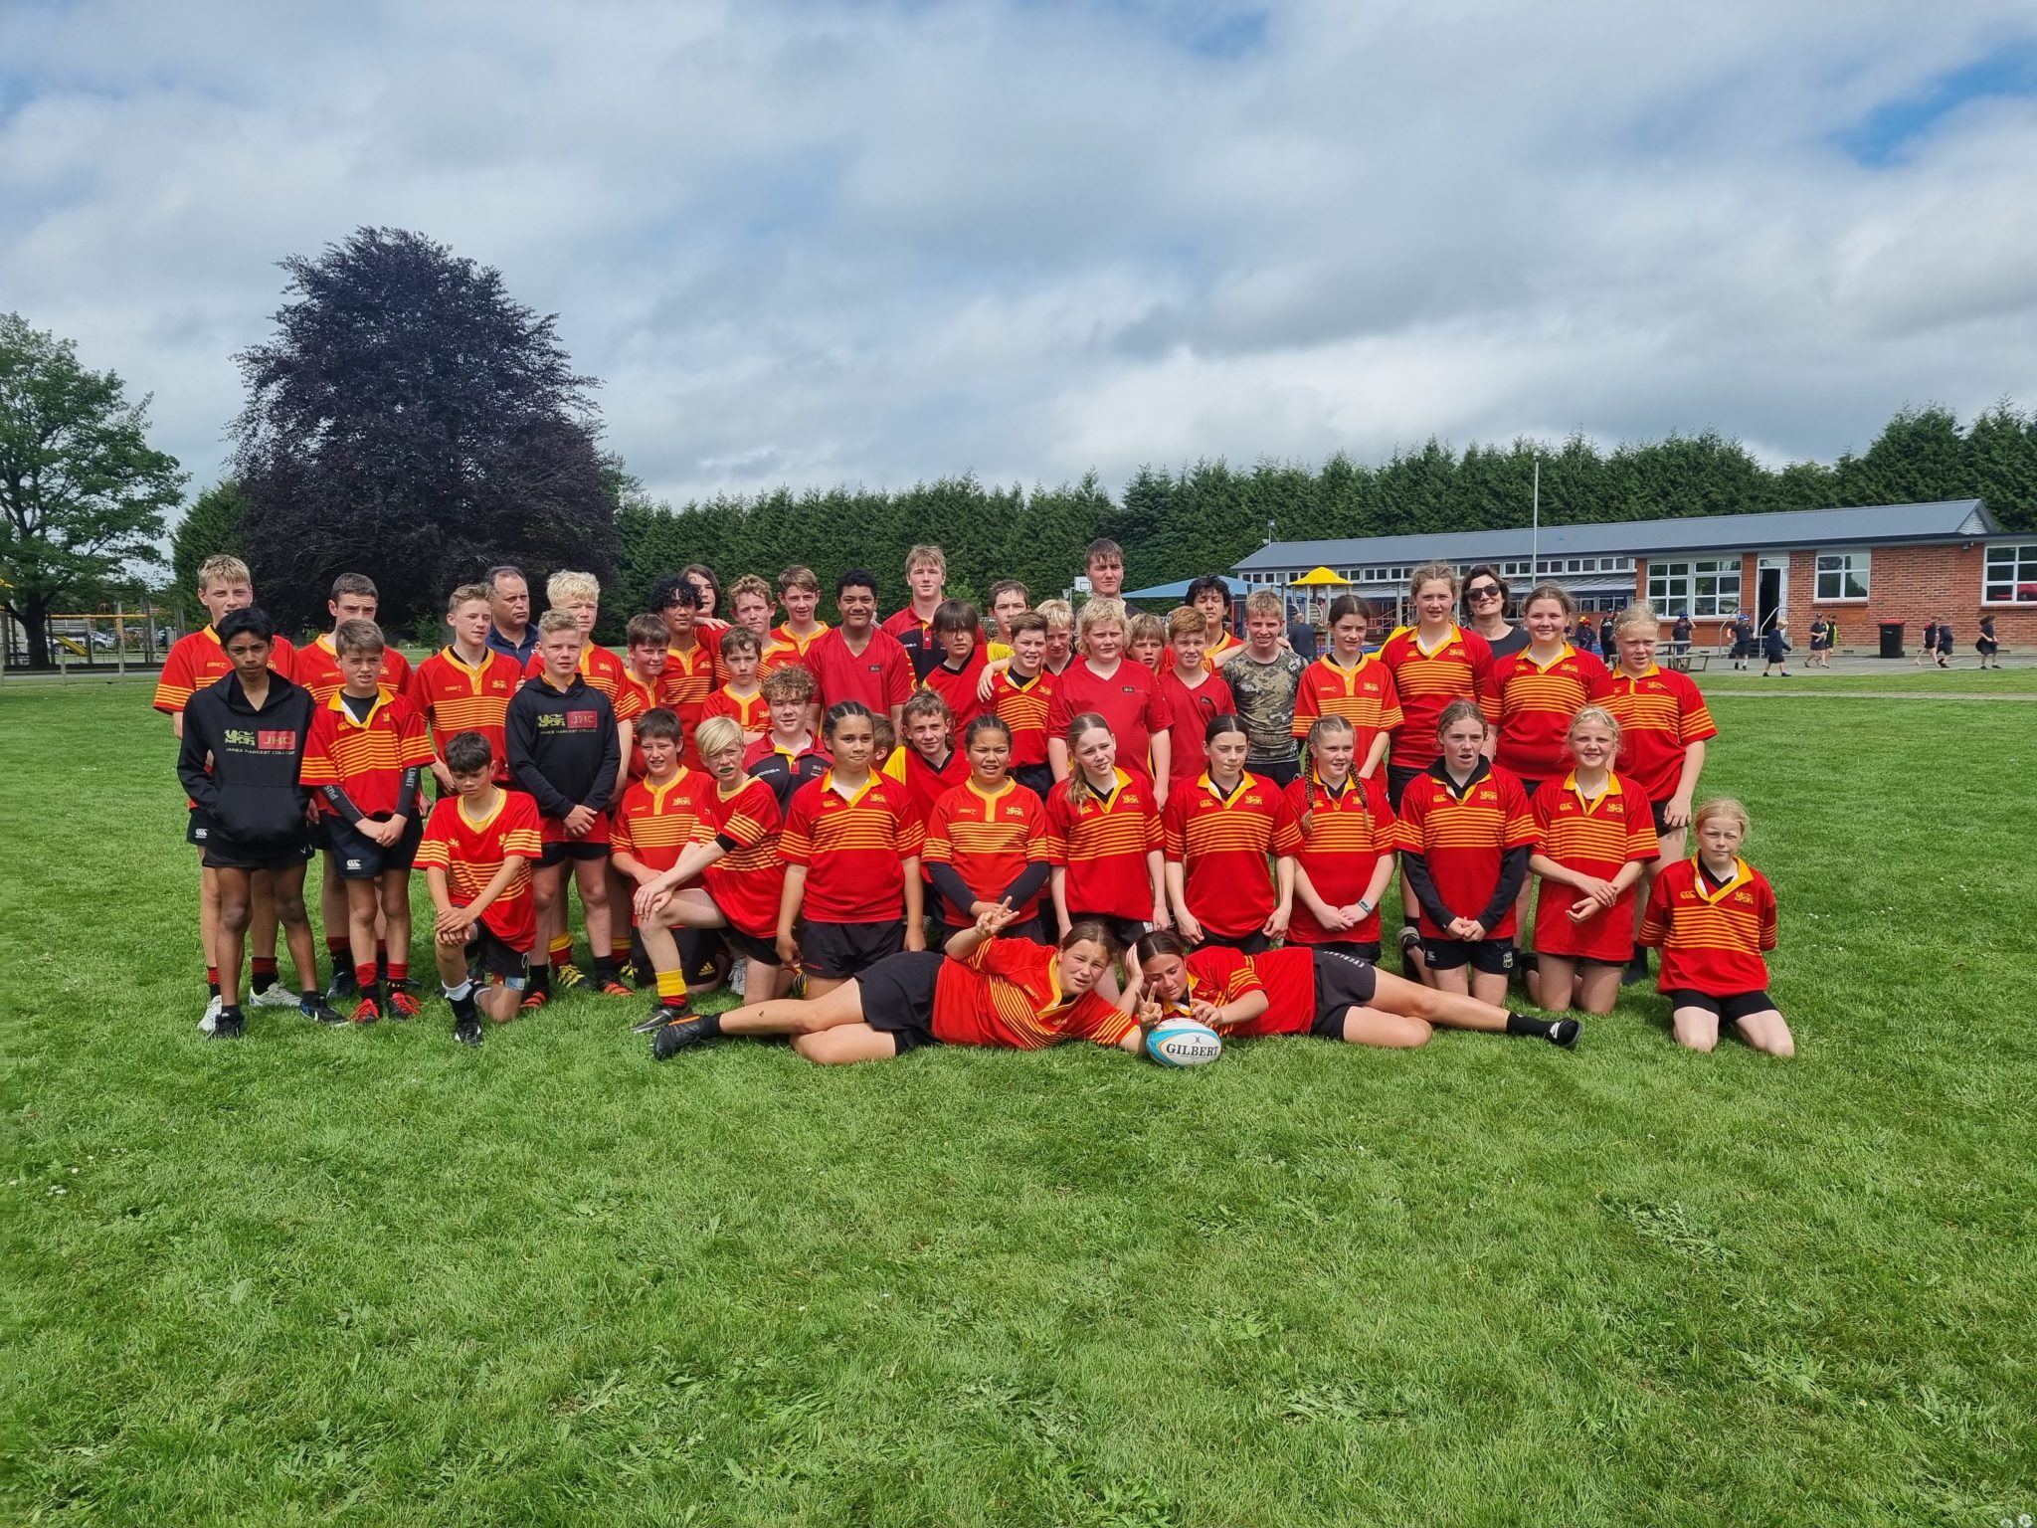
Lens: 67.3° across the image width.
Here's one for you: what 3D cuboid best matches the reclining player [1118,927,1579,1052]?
[{"bbox_3d":[1.178,0.791,5.534,1.570,0.370,0.500,0,6,5],"label":"reclining player"}]

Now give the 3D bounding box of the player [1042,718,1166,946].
[{"bbox_3d":[0.354,0.362,6.130,0.480,1.120,0.500,0,6,5],"label":"player"}]

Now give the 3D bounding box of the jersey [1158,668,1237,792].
[{"bbox_3d":[0.752,-0.110,6.600,0.460,0.620,0.260,0,6,6],"label":"jersey"}]

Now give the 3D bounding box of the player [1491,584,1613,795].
[{"bbox_3d":[2.184,0.069,6.229,0.500,1.597,0.290,2,6,19],"label":"player"}]

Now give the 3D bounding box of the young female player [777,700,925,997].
[{"bbox_3d":[-0.659,0.331,5.934,0.540,1.172,0.600,-1,6,-6],"label":"young female player"}]

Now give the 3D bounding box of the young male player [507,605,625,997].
[{"bbox_3d":[-1.819,0.161,6.173,0.480,1.560,0.380,-2,6,-16],"label":"young male player"}]

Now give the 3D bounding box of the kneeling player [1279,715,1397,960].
[{"bbox_3d":[1.272,0.365,6.100,0.470,1.110,0.500,1,6,10],"label":"kneeling player"}]

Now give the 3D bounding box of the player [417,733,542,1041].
[{"bbox_3d":[-2.022,0.411,5.721,0.470,1.073,0.720,-2,6,-18],"label":"player"}]

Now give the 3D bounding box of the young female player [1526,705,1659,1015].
[{"bbox_3d":[2.196,0.332,5.908,0.500,1.137,0.580,1,6,13],"label":"young female player"}]

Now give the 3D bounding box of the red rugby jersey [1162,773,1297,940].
[{"bbox_3d":[0.831,0.374,6.030,0.520,0.670,0.270,0,6,6],"label":"red rugby jersey"}]

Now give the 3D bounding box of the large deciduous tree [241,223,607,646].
[{"bbox_3d":[-29.463,-16.194,76.765,19.600,21.000,19.600,-3,6,-20],"label":"large deciduous tree"}]

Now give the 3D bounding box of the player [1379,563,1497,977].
[{"bbox_3d":[1.708,0.028,6.238,0.490,1.683,0.290,1,6,16],"label":"player"}]

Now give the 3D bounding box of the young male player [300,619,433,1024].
[{"bbox_3d":[-2.460,0.199,5.774,0.500,1.490,0.320,-3,6,-21],"label":"young male player"}]

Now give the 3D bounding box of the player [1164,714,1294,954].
[{"bbox_3d":[0.828,0.347,5.969,0.480,1.113,0.580,0,6,8],"label":"player"}]

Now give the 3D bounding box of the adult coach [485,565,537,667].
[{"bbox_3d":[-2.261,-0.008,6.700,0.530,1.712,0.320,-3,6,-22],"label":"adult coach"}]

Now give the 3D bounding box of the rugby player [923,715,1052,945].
[{"bbox_3d":[-0.124,0.364,6.130,0.510,1.120,0.500,0,6,-1],"label":"rugby player"}]

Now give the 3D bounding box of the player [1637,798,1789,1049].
[{"bbox_3d":[2.551,0.540,5.580,0.530,0.855,0.550,1,6,14],"label":"player"}]

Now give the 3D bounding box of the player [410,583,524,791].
[{"bbox_3d":[-2.274,0.091,6.159,0.470,1.625,0.290,-3,6,-25],"label":"player"}]

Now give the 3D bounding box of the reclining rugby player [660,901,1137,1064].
[{"bbox_3d":[-0.432,0.762,5.429,1.680,0.480,0.500,-1,6,0],"label":"reclining rugby player"}]

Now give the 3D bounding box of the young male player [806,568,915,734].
[{"bbox_3d":[-0.730,-0.028,7.080,0.520,1.740,0.350,-1,6,-6],"label":"young male player"}]

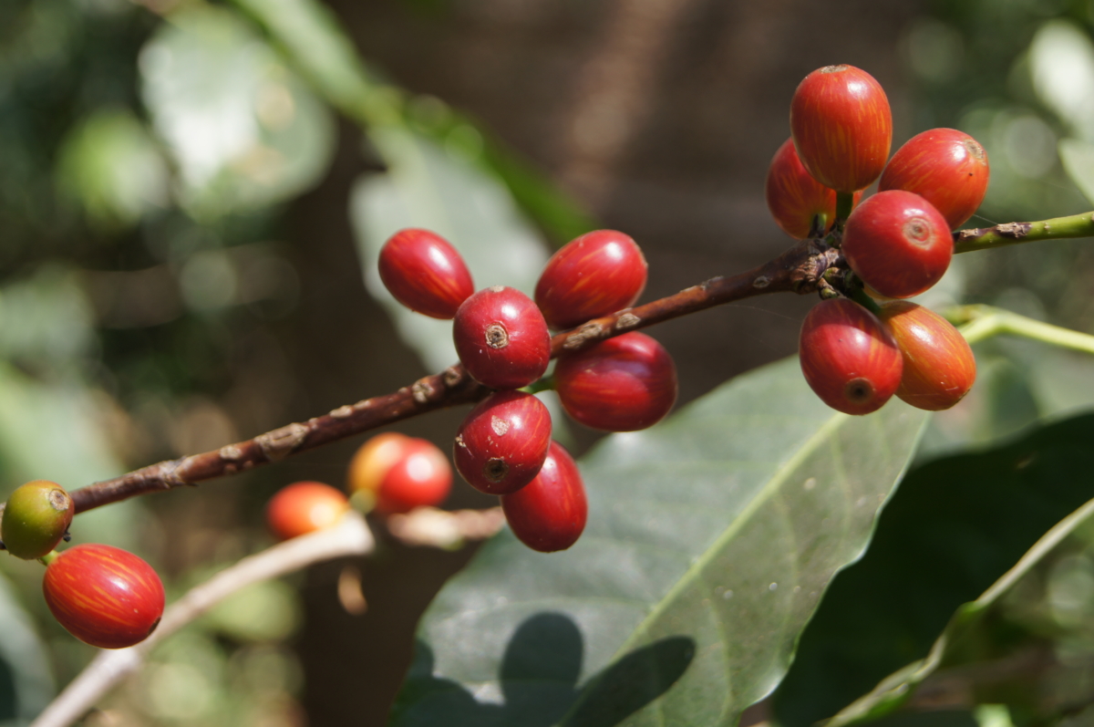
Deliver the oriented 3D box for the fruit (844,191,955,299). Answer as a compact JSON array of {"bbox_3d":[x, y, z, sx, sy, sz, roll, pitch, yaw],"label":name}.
[{"bbox_3d":[0.045,-0.015,0.322,0.014,0.013,0.016,-29,-2,-26],"label":"fruit"}]

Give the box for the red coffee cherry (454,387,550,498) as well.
[{"bbox_3d":[-0.006,0.010,0.327,0.013,0.013,0.016,0,28,7],"label":"red coffee cherry"}]

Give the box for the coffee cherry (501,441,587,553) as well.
[{"bbox_3d":[0.000,0.018,0.345,0.011,0.016,0.013,-13,12,-1],"label":"coffee cherry"}]

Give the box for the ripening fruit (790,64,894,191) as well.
[{"bbox_3d":[0.040,-0.032,0.334,0.013,0.017,0.013,-2,15,7],"label":"ripening fruit"}]

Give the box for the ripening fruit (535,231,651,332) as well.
[{"bbox_3d":[0.006,-0.011,0.337,0.016,0.012,0.012,-32,0,-6],"label":"ripening fruit"}]

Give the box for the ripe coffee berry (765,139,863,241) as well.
[{"bbox_3d":[0.037,-0.024,0.343,0.013,0.013,0.016,0,30,-9],"label":"ripe coffee berry"}]

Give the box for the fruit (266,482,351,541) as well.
[{"bbox_3d":[-0.043,0.027,0.450,0.015,0.012,0.012,-6,-3,-15],"label":"fruit"}]

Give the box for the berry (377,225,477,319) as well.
[{"bbox_3d":[-0.017,-0.012,0.347,0.015,0.011,0.013,38,0,6],"label":"berry"}]

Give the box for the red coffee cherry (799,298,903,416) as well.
[{"bbox_3d":[0.040,-0.001,0.328,0.013,0.014,0.016,-18,37,7],"label":"red coffee cherry"}]

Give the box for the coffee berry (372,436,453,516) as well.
[{"bbox_3d":[-0.024,0.020,0.450,0.012,0.012,0.015,-24,-2,-44],"label":"coffee berry"}]

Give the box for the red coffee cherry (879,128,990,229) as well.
[{"bbox_3d":[0.054,-0.025,0.342,0.016,0.013,0.013,-41,0,30],"label":"red coffee cherry"}]

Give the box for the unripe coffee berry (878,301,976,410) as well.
[{"bbox_3d":[0.052,-0.001,0.339,0.012,0.017,0.012,-42,0,0],"label":"unripe coffee berry"}]

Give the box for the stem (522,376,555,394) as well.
[{"bbox_3d":[-0.001,0.003,0.334,0.005,0.002,0.002,-21,0,0],"label":"stem"}]

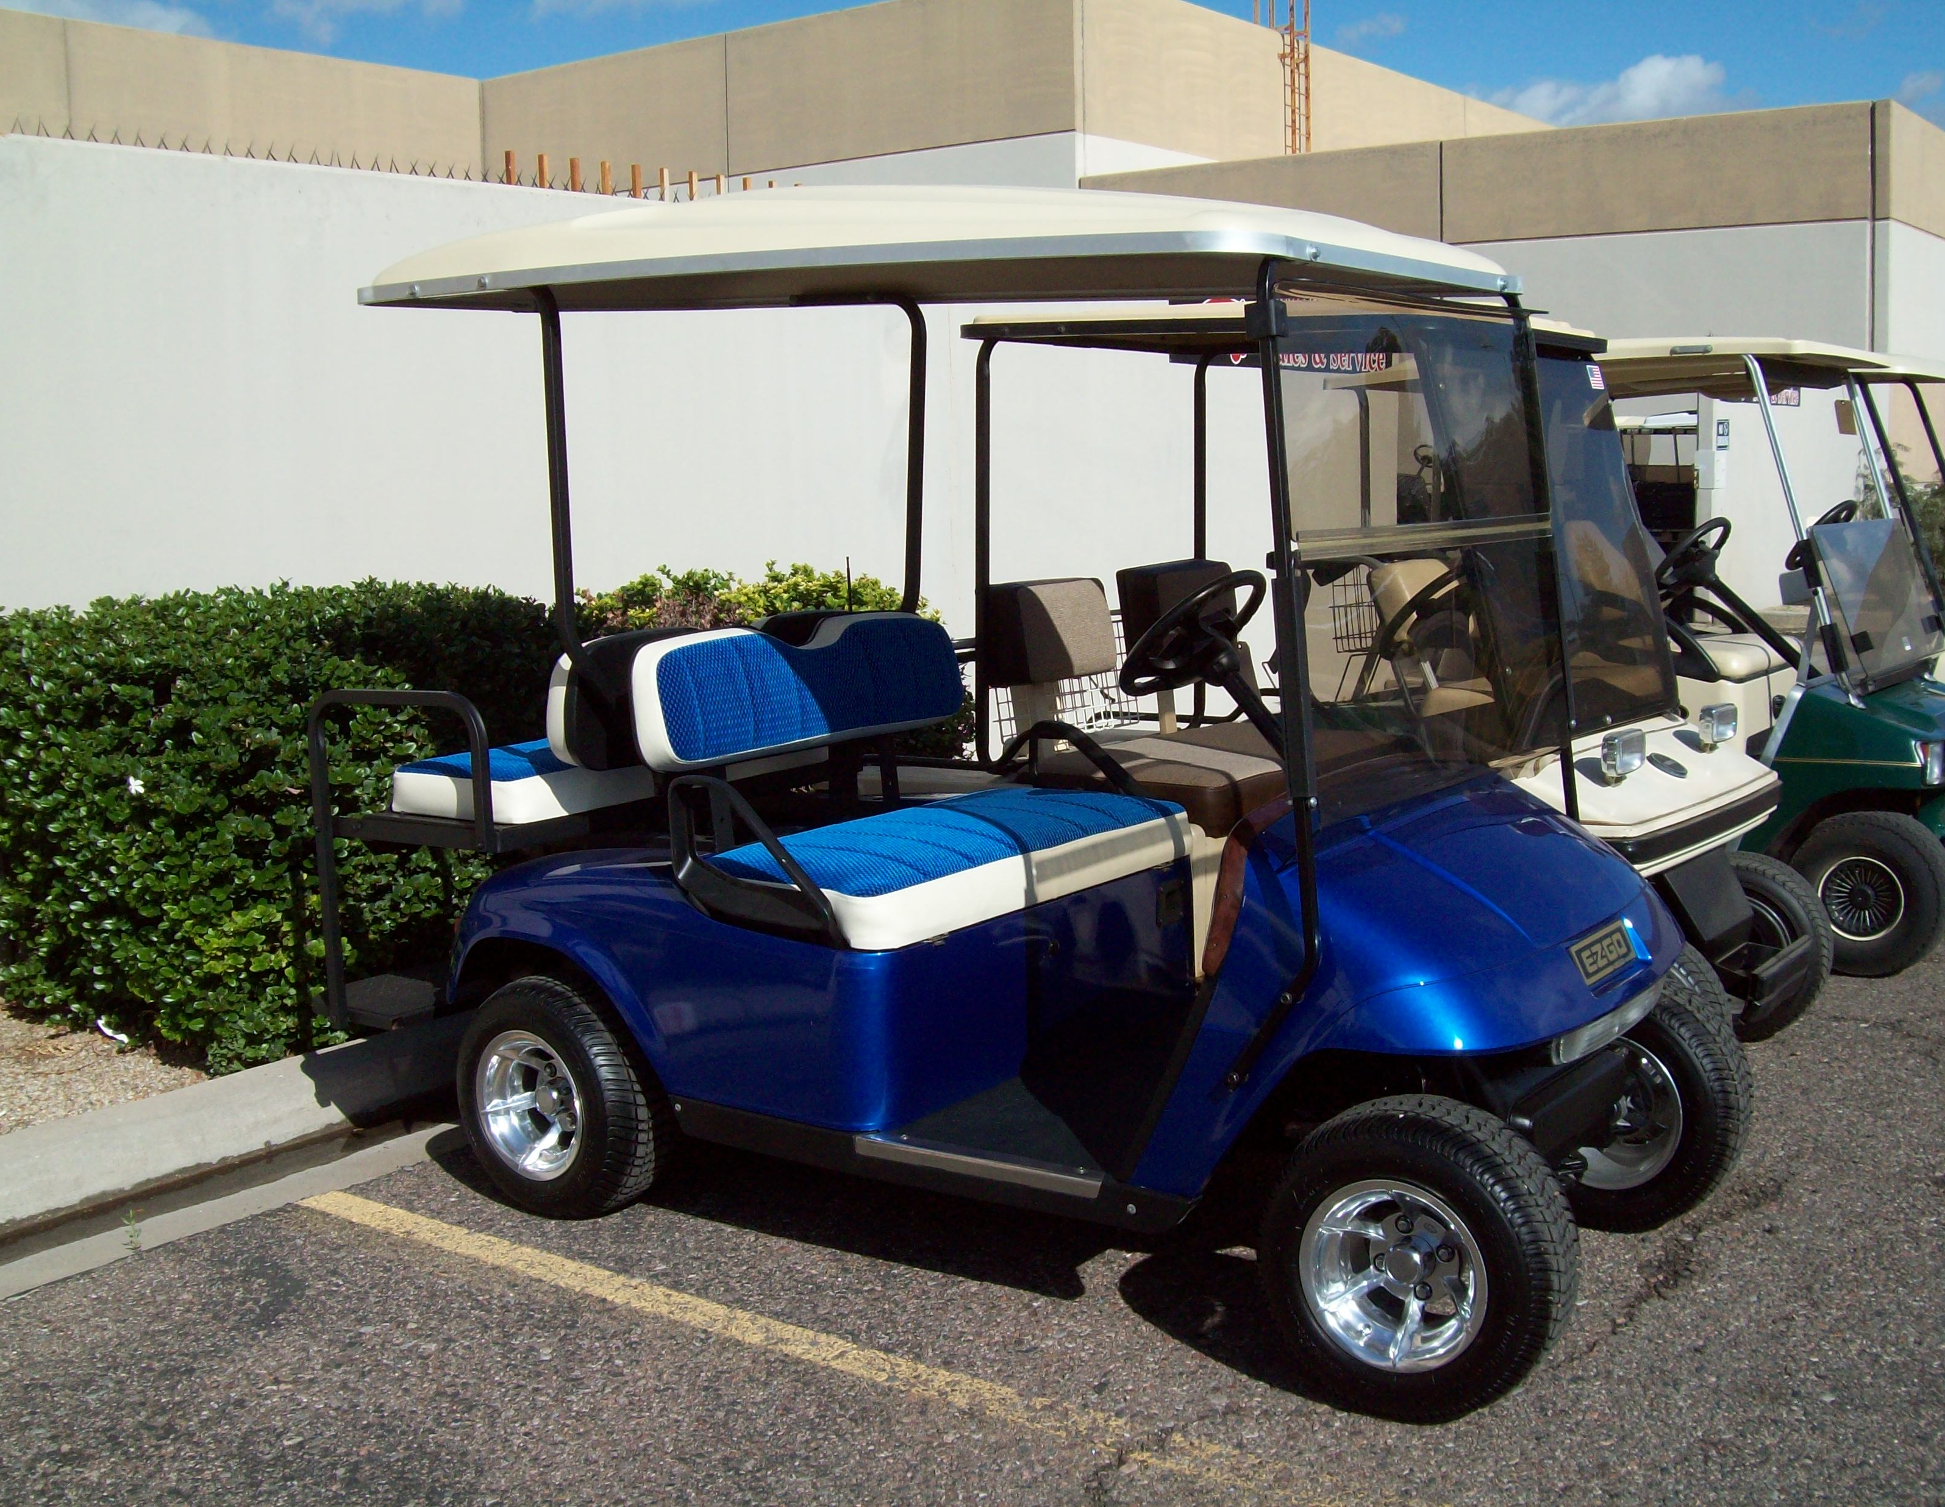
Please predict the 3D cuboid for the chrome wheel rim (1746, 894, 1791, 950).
[{"bbox_3d":[1.871,0.452,4.994,0.235,0.235,0.140,5,10,34],"label":"chrome wheel rim"}]

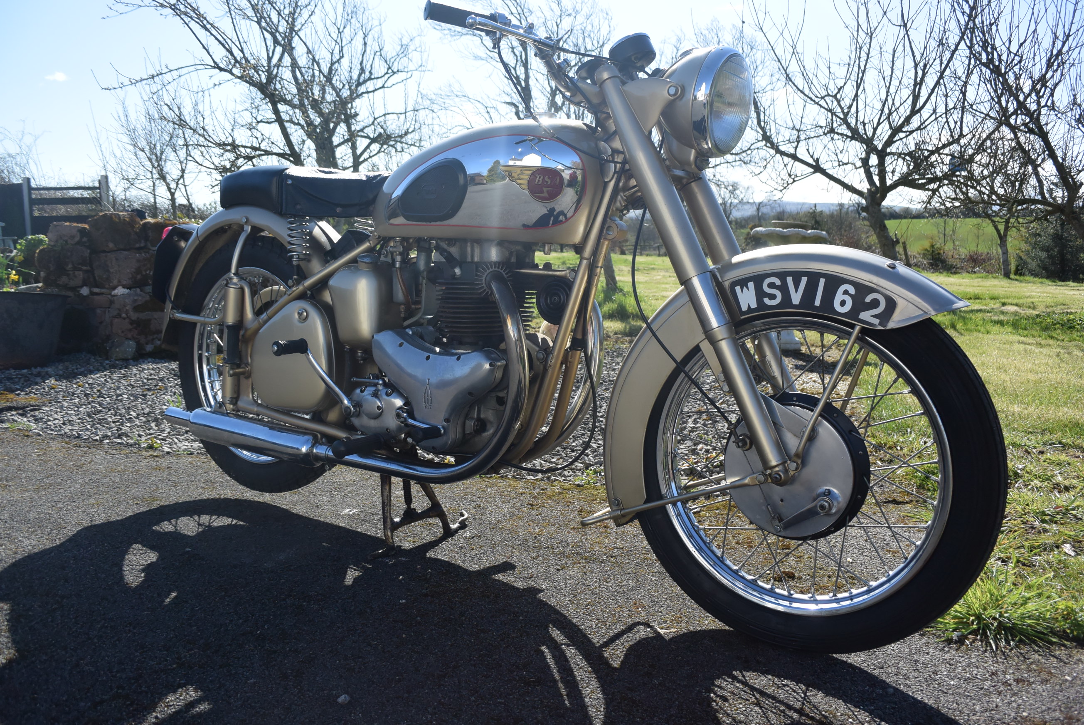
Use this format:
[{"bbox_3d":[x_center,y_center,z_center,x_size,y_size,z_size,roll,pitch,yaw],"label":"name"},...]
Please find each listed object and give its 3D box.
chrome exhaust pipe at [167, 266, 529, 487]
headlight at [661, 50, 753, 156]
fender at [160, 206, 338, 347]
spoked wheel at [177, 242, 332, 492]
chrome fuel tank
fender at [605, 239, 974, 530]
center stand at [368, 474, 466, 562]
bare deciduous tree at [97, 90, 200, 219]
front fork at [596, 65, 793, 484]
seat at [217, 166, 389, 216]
[{"bbox_3d":[-0.494,0.005,1.820,1.095,0.452,0.135,6,8,32],"label":"chrome exhaust pipe"},{"bbox_3d":[0.282,-0.463,1.456,0.165,0.197,0.196,6,8,34],"label":"headlight"},{"bbox_3d":[-0.735,-0.186,2.133,0.780,0.433,0.146,6,8,32],"label":"fender"},{"bbox_3d":[-0.733,0.010,2.151,0.672,0.672,0.094,6,8,32],"label":"spoked wheel"},{"bbox_3d":[-0.102,-0.376,1.708,0.595,0.250,0.300,6,8,32],"label":"chrome fuel tank"},{"bbox_3d":[0.393,0.070,1.431,0.615,0.542,0.140,6,8,34],"label":"fender"},{"bbox_3d":[-0.283,0.302,1.907,0.150,0.234,0.290,6,8,32],"label":"center stand"},{"bbox_3d":[-9.711,-4.610,20.000,2.581,4.162,2.581,-1,7,-26],"label":"bare deciduous tree"},{"bbox_3d":[0.294,-0.167,1.481,0.115,0.805,0.250,-27,-12,33],"label":"front fork"},{"bbox_3d":[-0.557,-0.413,1.997,0.555,0.137,0.256,6,8,32],"label":"seat"}]

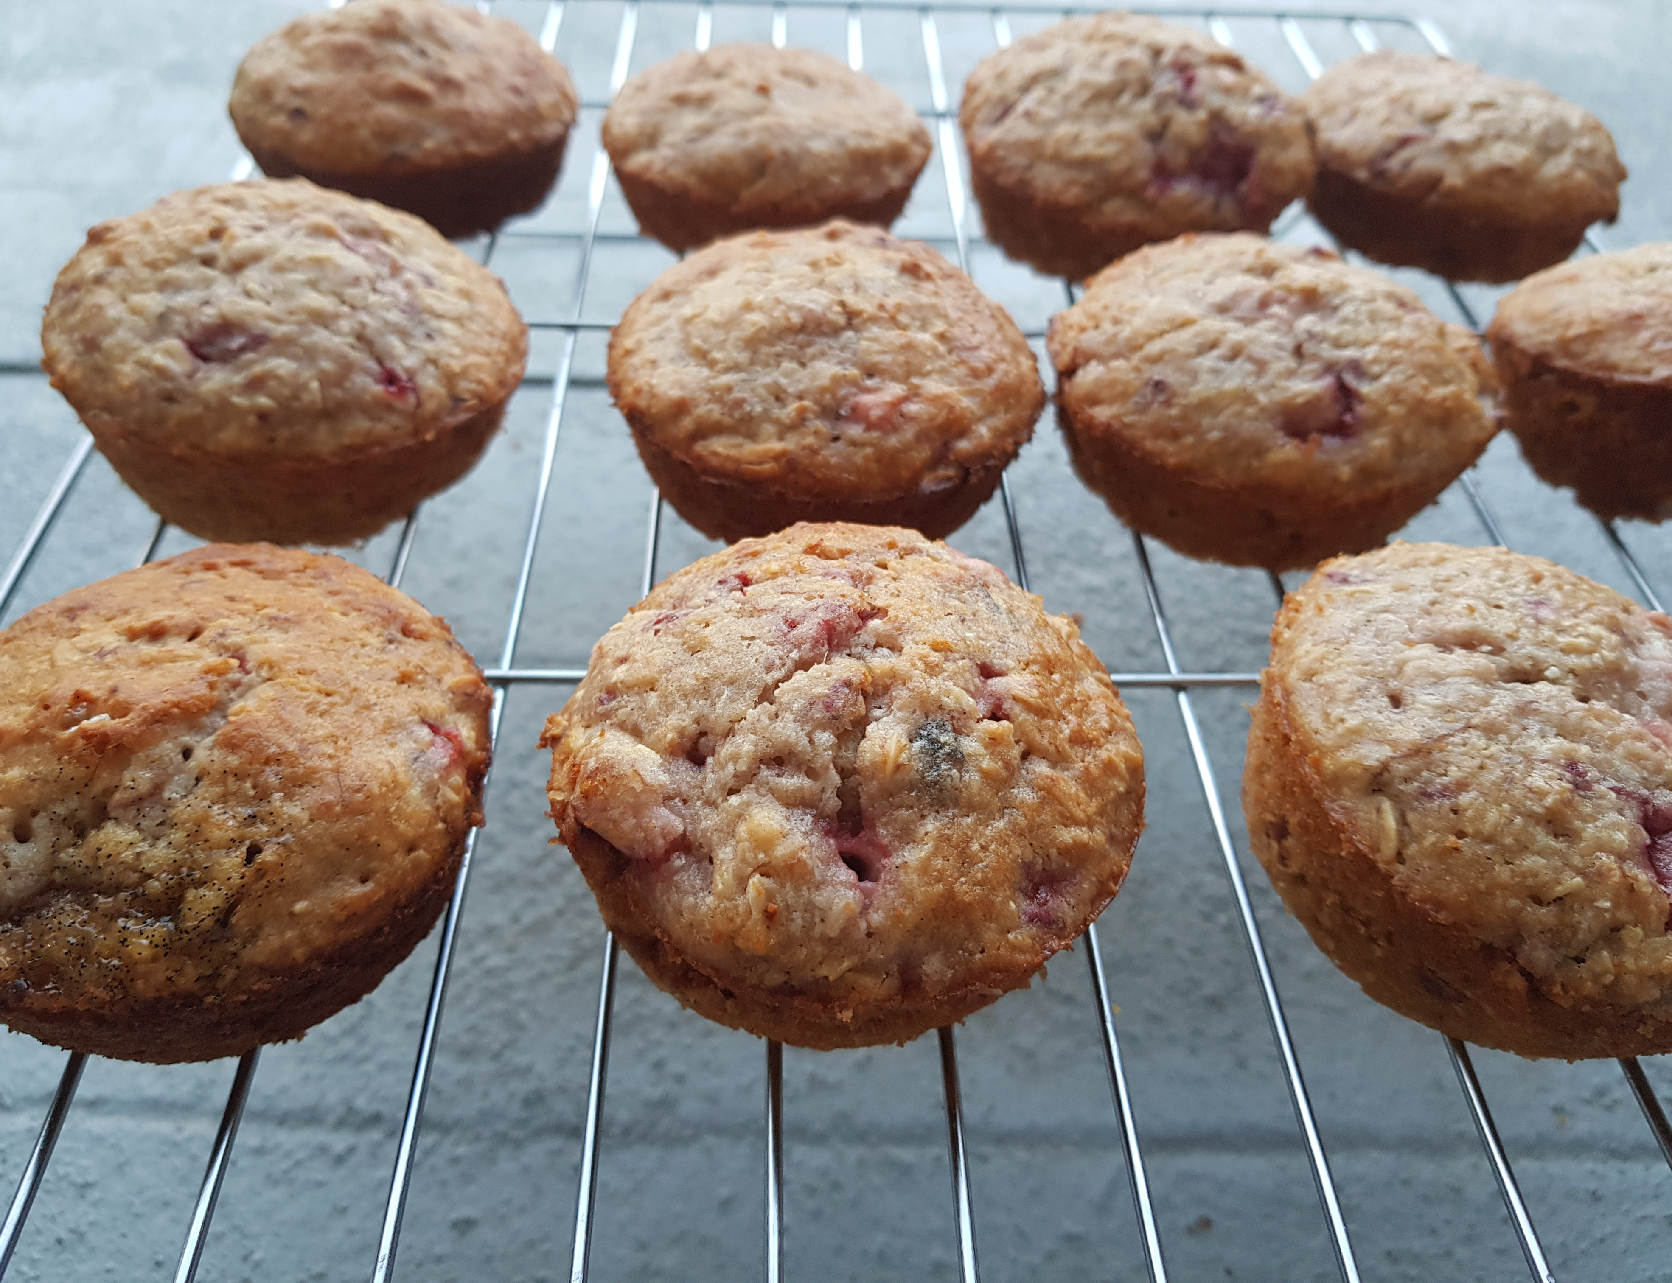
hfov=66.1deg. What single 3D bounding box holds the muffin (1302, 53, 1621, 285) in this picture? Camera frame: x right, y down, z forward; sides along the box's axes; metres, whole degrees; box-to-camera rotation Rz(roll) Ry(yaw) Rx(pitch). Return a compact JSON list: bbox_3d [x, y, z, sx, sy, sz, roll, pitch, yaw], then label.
[{"bbox_3d":[0.141,-0.111,0.290,0.073,0.033,0.073,0,47,-2],"label":"muffin"}]

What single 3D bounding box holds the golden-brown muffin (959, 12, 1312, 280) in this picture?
[{"bbox_3d":[0.065,-0.111,0.283,0.078,0.039,0.078,0,47,-2],"label":"golden-brown muffin"}]

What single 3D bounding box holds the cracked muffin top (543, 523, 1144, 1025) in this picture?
[{"bbox_3d":[0.002,0.008,0.160,0.076,0.019,0.076,0,47,-2],"label":"cracked muffin top"}]

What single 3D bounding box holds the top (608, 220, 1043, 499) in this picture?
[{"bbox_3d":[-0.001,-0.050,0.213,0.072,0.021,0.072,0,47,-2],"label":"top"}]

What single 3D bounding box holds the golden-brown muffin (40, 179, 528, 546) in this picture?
[{"bbox_3d":[-0.095,-0.054,0.224,0.077,0.039,0.077,0,47,-2],"label":"golden-brown muffin"}]

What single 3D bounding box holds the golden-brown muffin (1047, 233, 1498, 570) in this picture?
[{"bbox_3d":[0.076,-0.048,0.229,0.077,0.033,0.077,0,47,-2],"label":"golden-brown muffin"}]

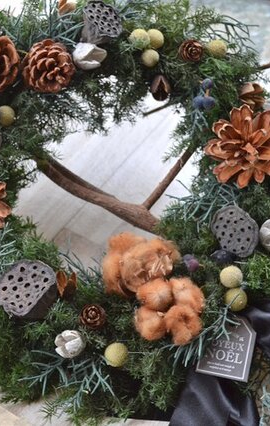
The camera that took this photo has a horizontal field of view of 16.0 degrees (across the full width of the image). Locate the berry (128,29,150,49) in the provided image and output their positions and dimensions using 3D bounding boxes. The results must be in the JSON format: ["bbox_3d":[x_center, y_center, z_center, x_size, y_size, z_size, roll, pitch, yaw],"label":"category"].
[{"bbox_3d":[0.003,-0.143,0.785,0.018,0.017,0.018,3,47,-3],"label":"berry"}]

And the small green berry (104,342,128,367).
[{"bbox_3d":[-0.012,0.089,0.602,0.015,0.015,0.015,2,49,-2],"label":"small green berry"}]

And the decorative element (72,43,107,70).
[{"bbox_3d":[-0.039,-0.133,0.816,0.030,0.023,0.024,1,52,-1],"label":"decorative element"}]

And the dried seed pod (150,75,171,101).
[{"bbox_3d":[0.020,-0.099,0.760,0.017,0.020,0.017,2,53,-2],"label":"dried seed pod"}]

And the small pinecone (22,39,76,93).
[{"bbox_3d":[-0.063,-0.108,0.702,0.038,0.038,0.036,0,19,-22],"label":"small pinecone"}]

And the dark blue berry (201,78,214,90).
[{"bbox_3d":[0.052,-0.093,0.692,0.009,0.009,0.009,2,49,-2],"label":"dark blue berry"}]

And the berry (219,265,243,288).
[{"bbox_3d":[0.063,0.041,0.622,0.015,0.015,0.015,2,49,-2],"label":"berry"}]

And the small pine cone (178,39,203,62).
[{"bbox_3d":[0.047,-0.137,0.816,0.022,0.019,0.022,1,52,-1],"label":"small pine cone"}]

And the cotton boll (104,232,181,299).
[{"bbox_3d":[0.004,0.037,0.671,0.055,0.042,0.048,1,52,-1],"label":"cotton boll"}]

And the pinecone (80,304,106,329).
[{"bbox_3d":[-0.031,0.075,0.697,0.019,0.018,0.018,0,77,-4],"label":"pinecone"}]

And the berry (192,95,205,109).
[{"bbox_3d":[0.050,-0.088,0.755,0.011,0.011,0.011,3,47,-3],"label":"berry"}]

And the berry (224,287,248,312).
[{"bbox_3d":[0.070,0.060,0.662,0.016,0.016,0.016,1,52,-1],"label":"berry"}]

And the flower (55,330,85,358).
[{"bbox_3d":[-0.044,0.089,0.648,0.019,0.019,0.019,-15,51,15],"label":"flower"}]

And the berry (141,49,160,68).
[{"bbox_3d":[0.013,-0.126,0.780,0.015,0.015,0.015,3,47,-3],"label":"berry"}]

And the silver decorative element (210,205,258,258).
[{"bbox_3d":[0.080,0.015,0.777,0.042,0.029,0.042,0,83,4],"label":"silver decorative element"}]

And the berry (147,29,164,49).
[{"bbox_3d":[0.019,-0.170,0.937,0.019,0.019,0.019,0,48,-11],"label":"berry"}]

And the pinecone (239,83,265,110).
[{"bbox_3d":[0.097,-0.096,0.791,0.022,0.023,0.022,1,52,-1],"label":"pinecone"}]

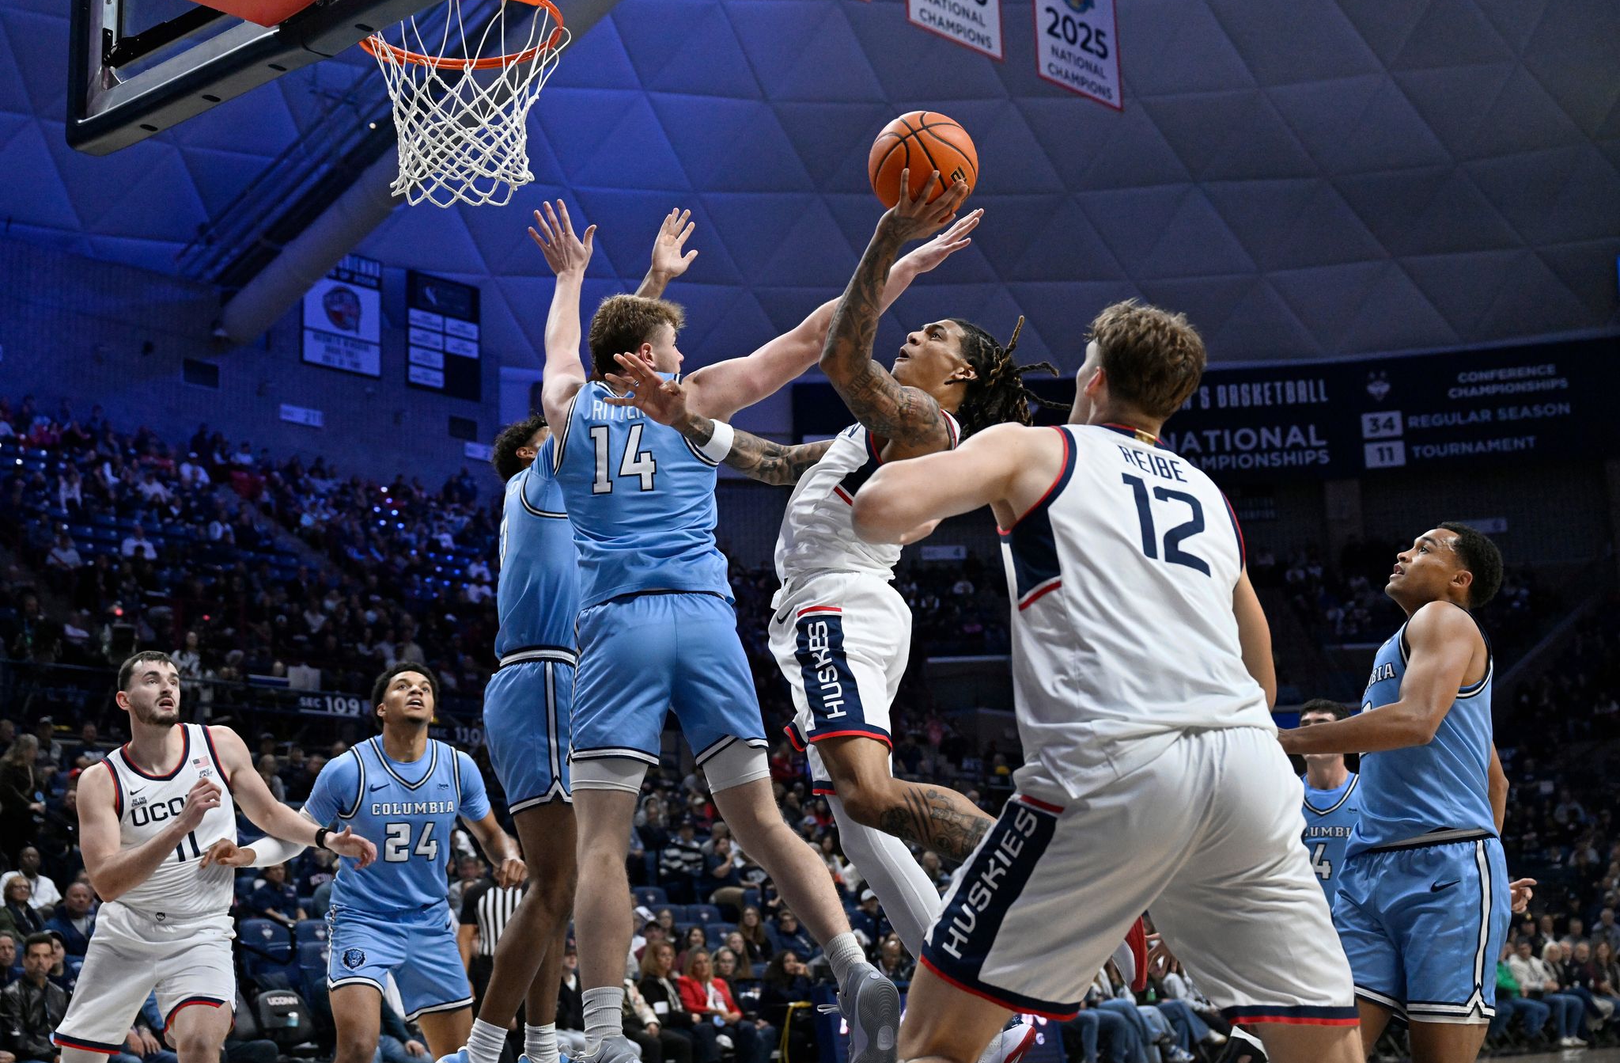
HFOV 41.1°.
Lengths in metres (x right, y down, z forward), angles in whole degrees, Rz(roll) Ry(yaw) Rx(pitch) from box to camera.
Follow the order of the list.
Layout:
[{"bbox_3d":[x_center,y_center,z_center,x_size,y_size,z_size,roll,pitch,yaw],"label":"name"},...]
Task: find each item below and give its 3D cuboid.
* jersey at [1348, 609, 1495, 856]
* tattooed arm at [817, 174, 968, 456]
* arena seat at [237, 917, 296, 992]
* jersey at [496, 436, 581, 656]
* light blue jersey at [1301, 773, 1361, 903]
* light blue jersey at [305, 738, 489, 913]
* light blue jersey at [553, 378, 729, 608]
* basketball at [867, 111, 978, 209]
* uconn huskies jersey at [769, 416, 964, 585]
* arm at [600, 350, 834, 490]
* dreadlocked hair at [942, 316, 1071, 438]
[{"bbox_3d":[1.451,0.480,5.120,0.310,0.590,0.420,1,-12,-16],"label":"jersey"},{"bbox_3d":[0.184,-0.474,4.650,0.320,0.610,0.260,0,-12,-11],"label":"tattooed arm"},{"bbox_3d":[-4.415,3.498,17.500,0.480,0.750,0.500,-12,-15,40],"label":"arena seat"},{"bbox_3d":[-0.713,0.051,5.750,0.290,0.570,0.430,3,-12,-22],"label":"jersey"},{"bbox_3d":[1.647,1.031,6.950,0.480,0.570,0.280,-5,-12,16],"label":"light blue jersey"},{"bbox_3d":[-1.234,0.877,6.450,0.520,0.550,0.290,2,-6,-18],"label":"light blue jersey"},{"bbox_3d":[-0.412,-0.093,5.270,0.410,0.550,0.280,-11,-12,15],"label":"light blue jersey"},{"bbox_3d":[0.249,-0.800,4.720,0.240,0.240,0.240,-2,-11,0],"label":"basketball"},{"bbox_3d":[0.122,-0.075,4.920,0.280,0.490,0.390,22,-13,5],"label":"uconn huskies jersey"},{"bbox_3d":[-0.192,-0.257,4.920,0.600,0.210,0.200,16,-17,-17],"label":"arm"},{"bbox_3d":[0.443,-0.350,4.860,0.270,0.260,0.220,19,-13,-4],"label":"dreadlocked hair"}]

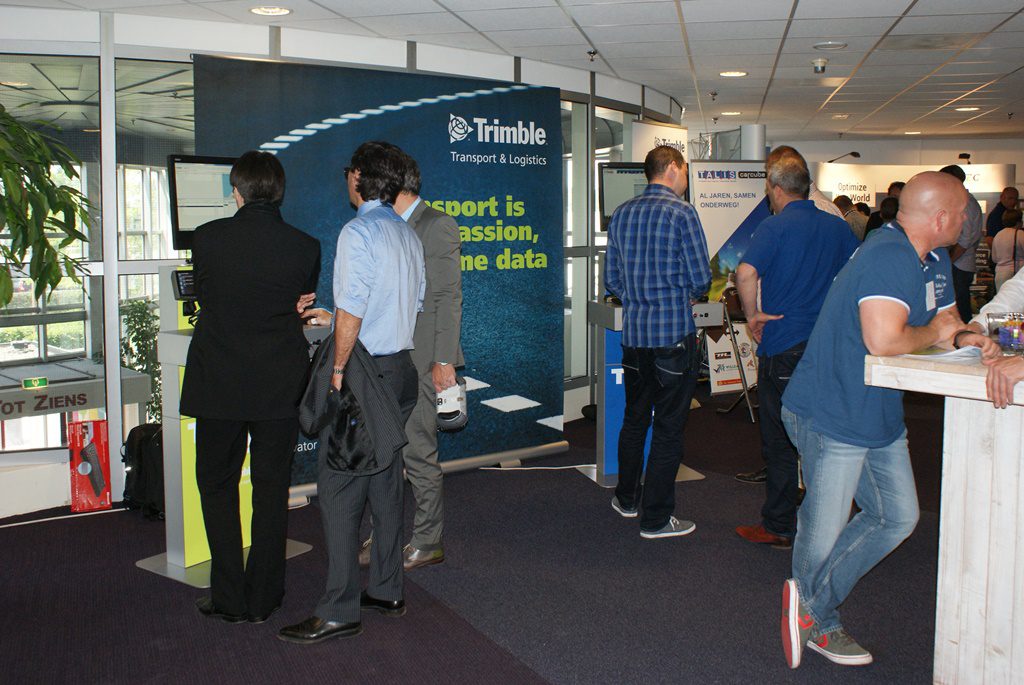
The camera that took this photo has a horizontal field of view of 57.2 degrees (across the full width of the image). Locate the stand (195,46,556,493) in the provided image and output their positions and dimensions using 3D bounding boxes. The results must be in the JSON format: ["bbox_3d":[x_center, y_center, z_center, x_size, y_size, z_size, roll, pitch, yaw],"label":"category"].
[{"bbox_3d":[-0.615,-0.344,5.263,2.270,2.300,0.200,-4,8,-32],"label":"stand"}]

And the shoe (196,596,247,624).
[{"bbox_3d":[-1.115,0.998,3.604,0.280,0.095,0.098,5,8,32],"label":"shoe"}]

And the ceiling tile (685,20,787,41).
[{"bbox_3d":[1.341,-1.871,5.640,0.600,0.020,0.600,2,8,13],"label":"ceiling tile"}]

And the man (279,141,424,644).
[{"bbox_3d":[-0.582,0.176,3.442,0.480,1.770,0.530,6,9,39],"label":"man"}]

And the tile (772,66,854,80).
[{"bbox_3d":[2.340,-2.100,7.318,0.600,0.020,0.600,2,8,13],"label":"tile"}]

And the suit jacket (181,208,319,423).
[{"bbox_3d":[-1.000,-0.117,3.592,0.500,0.810,0.360,-3,9,-25],"label":"suit jacket"}]

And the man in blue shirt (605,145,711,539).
[{"bbox_3d":[0.703,-0.021,4.648,0.520,1.840,0.500,2,7,15],"label":"man in blue shirt"}]

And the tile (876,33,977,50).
[{"bbox_3d":[2.603,-1.886,5.870,0.580,0.020,0.580,2,8,13],"label":"tile"}]

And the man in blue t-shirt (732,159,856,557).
[{"bbox_3d":[1.323,0.026,4.359,0.570,1.830,0.440,-2,7,-18],"label":"man in blue t-shirt"}]

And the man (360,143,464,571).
[{"bbox_3d":[-0.435,0.095,4.061,0.460,1.820,0.540,-5,9,-34],"label":"man"}]

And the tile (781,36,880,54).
[{"bbox_3d":[2.026,-1.907,5.999,0.580,0.020,0.580,2,8,13],"label":"tile"}]

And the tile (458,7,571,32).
[{"bbox_3d":[0.034,-1.812,5.250,0.580,0.020,0.580,2,8,13],"label":"tile"}]

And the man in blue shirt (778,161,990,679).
[{"bbox_3d":[1.254,0.286,3.136,0.680,1.680,0.600,4,9,27],"label":"man in blue shirt"}]

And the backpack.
[{"bbox_3d":[-1.925,0.653,4.943,0.280,0.490,0.340,3,8,18],"label":"backpack"}]

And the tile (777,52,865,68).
[{"bbox_3d":[2.156,-1.985,6.568,0.580,0.020,0.580,2,8,13],"label":"tile"}]

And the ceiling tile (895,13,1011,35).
[{"bbox_3d":[2.507,-1.828,5.360,0.600,0.020,0.600,2,8,13],"label":"ceiling tile"}]

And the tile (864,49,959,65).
[{"bbox_3d":[2.773,-1.988,6.520,0.600,0.020,0.600,2,8,13],"label":"tile"}]

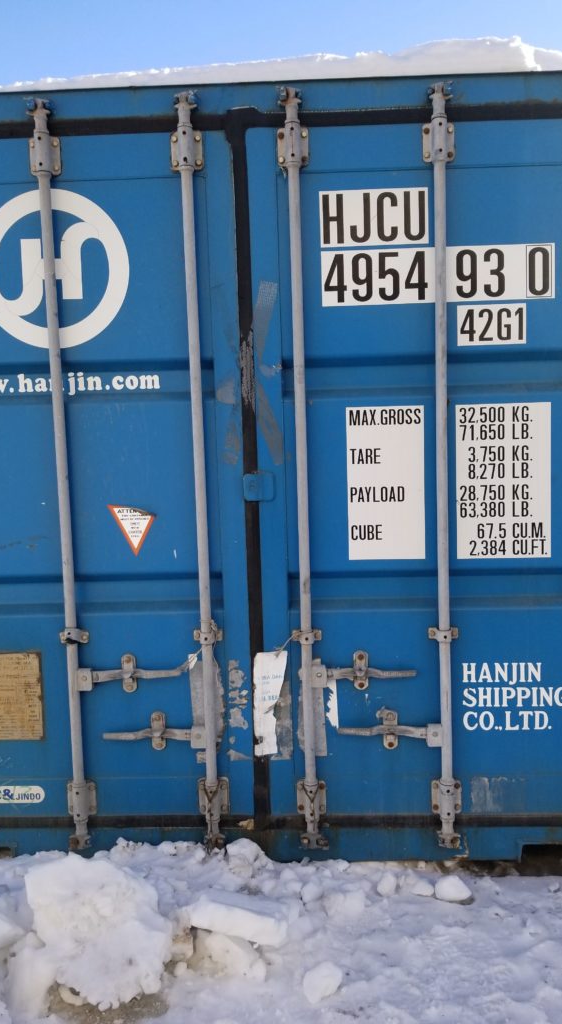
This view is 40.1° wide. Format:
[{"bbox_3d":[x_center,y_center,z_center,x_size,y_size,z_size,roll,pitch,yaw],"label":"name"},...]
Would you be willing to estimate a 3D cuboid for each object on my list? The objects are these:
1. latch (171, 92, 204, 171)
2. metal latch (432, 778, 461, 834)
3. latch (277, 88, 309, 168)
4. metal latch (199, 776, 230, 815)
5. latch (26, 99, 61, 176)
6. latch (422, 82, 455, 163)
[{"bbox_3d":[-0.292,-1.188,2.407,0.098,0.223,0.055,-1,6,2],"label":"latch"},{"bbox_3d":[0.552,0.980,2.563,0.100,0.167,0.065,-2,5,1],"label":"metal latch"},{"bbox_3d":[0.039,-1.192,2.393,0.096,0.224,0.055,-1,6,2],"label":"latch"},{"bbox_3d":[-0.224,0.953,2.580,0.100,0.116,0.060,-2,5,1],"label":"metal latch"},{"bbox_3d":[-0.736,-1.163,2.391,0.100,0.216,0.065,-2,5,1],"label":"latch"},{"bbox_3d":[0.488,-1.203,2.378,0.100,0.239,0.065,-1,5,2],"label":"latch"}]

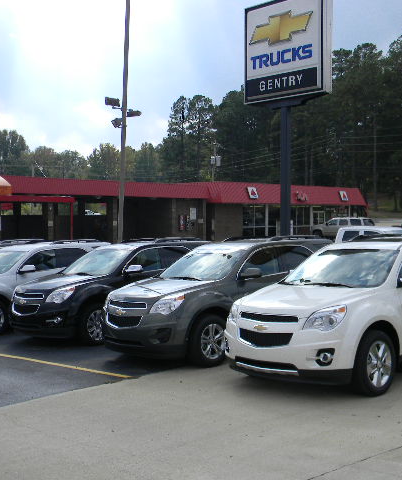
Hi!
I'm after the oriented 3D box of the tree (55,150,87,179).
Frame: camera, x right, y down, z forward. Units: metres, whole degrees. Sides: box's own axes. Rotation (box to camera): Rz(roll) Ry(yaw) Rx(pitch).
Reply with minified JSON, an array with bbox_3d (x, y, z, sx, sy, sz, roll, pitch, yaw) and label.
[{"bbox_3d":[-16.538,-5.662,85.000,4.400,11.540,4.400,0,1,0],"label":"tree"}]

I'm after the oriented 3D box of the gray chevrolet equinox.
[{"bbox_3d":[0.635,0.827,10.594,4.770,1.730,1.870,-2,1,-42],"label":"gray chevrolet equinox"}]

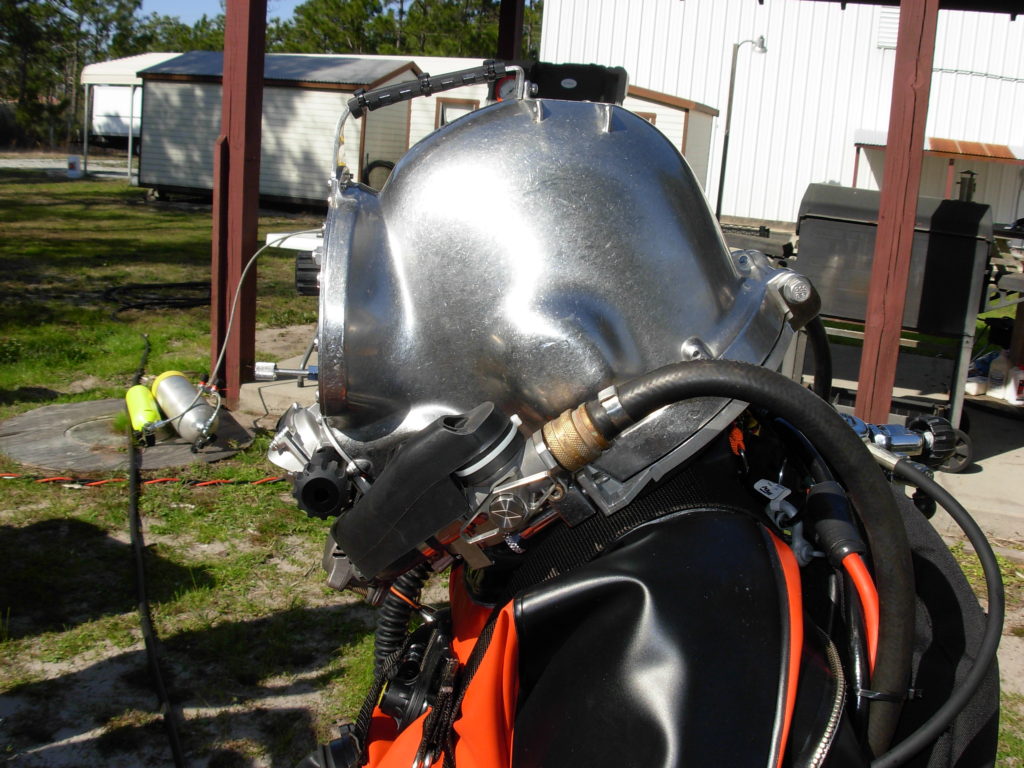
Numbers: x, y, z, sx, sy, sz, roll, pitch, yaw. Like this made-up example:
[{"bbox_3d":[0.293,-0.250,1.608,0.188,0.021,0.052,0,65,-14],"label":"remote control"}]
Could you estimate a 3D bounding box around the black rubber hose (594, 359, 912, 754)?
[{"bbox_3d":[0.160,0.124,0.768,0.239,0.274,0.107,4,12,0],"label":"black rubber hose"}]

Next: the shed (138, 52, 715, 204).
[{"bbox_3d":[-1.450,-4.297,19.283,9.700,2.500,3.200,8,13,18],"label":"shed"}]

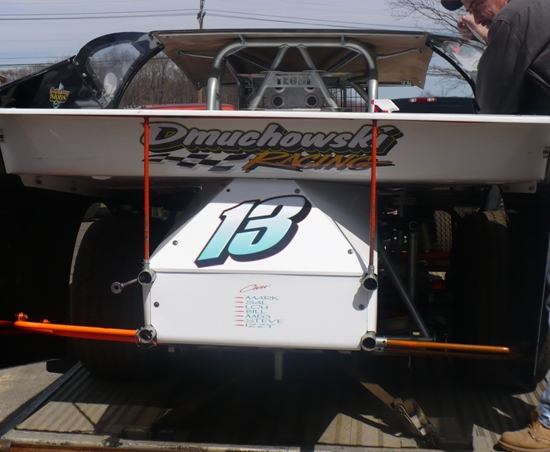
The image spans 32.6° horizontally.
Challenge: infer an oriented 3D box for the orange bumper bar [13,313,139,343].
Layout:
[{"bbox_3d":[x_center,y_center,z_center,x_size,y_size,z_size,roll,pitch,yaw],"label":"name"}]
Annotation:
[{"bbox_3d":[-0.661,0.344,3.123,0.415,0.080,0.085,1,7,5],"label":"orange bumper bar"}]

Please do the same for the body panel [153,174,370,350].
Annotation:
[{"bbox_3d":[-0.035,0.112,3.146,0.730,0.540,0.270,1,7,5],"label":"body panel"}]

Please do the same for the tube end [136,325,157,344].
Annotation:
[{"bbox_3d":[-0.414,0.351,3.075,0.057,0.057,0.060,1,7,5],"label":"tube end"}]

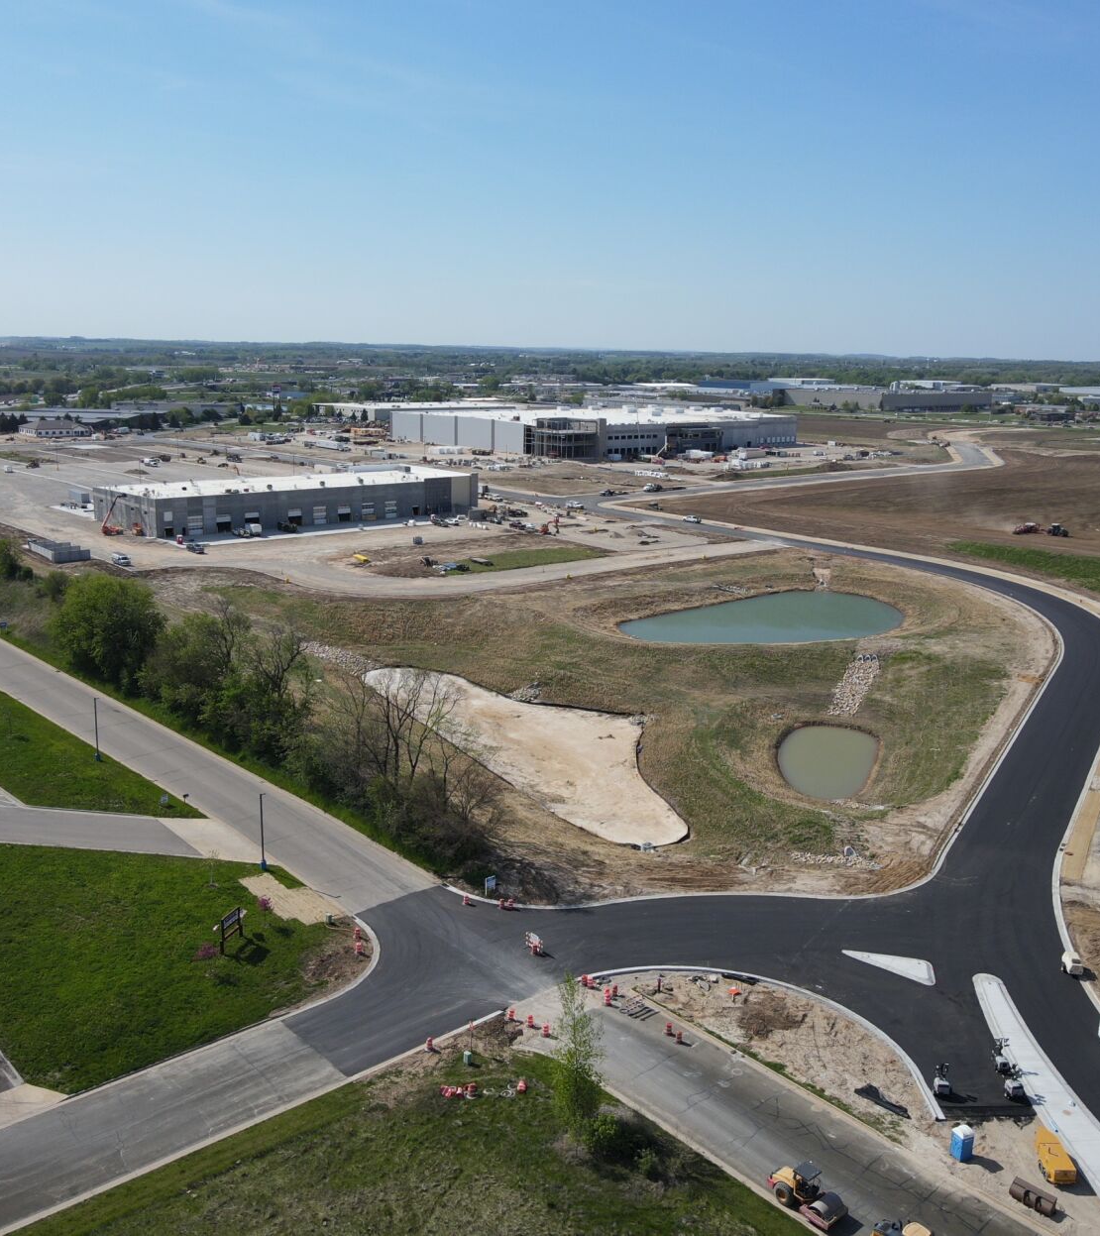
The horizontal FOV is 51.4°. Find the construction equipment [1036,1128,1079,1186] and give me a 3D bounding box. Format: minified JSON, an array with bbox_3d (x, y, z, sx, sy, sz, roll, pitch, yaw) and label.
[{"bbox_3d":[36.817,39.702,83.758,1.650,1.700,4.500,1,13,1],"label":"construction equipment"}]

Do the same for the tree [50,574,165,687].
[{"bbox_3d":[-76.643,2.062,197.699,18.000,16.800,17.500,1,13,0],"label":"tree"}]

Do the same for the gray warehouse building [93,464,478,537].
[{"bbox_3d":[-87.498,-41.045,389.634,117.560,11.460,45.440,-11,18,-41],"label":"gray warehouse building"}]

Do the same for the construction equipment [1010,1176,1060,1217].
[{"bbox_3d":[34.095,40.682,80.201,1.300,1.350,2.900,-10,17,-40],"label":"construction equipment"}]

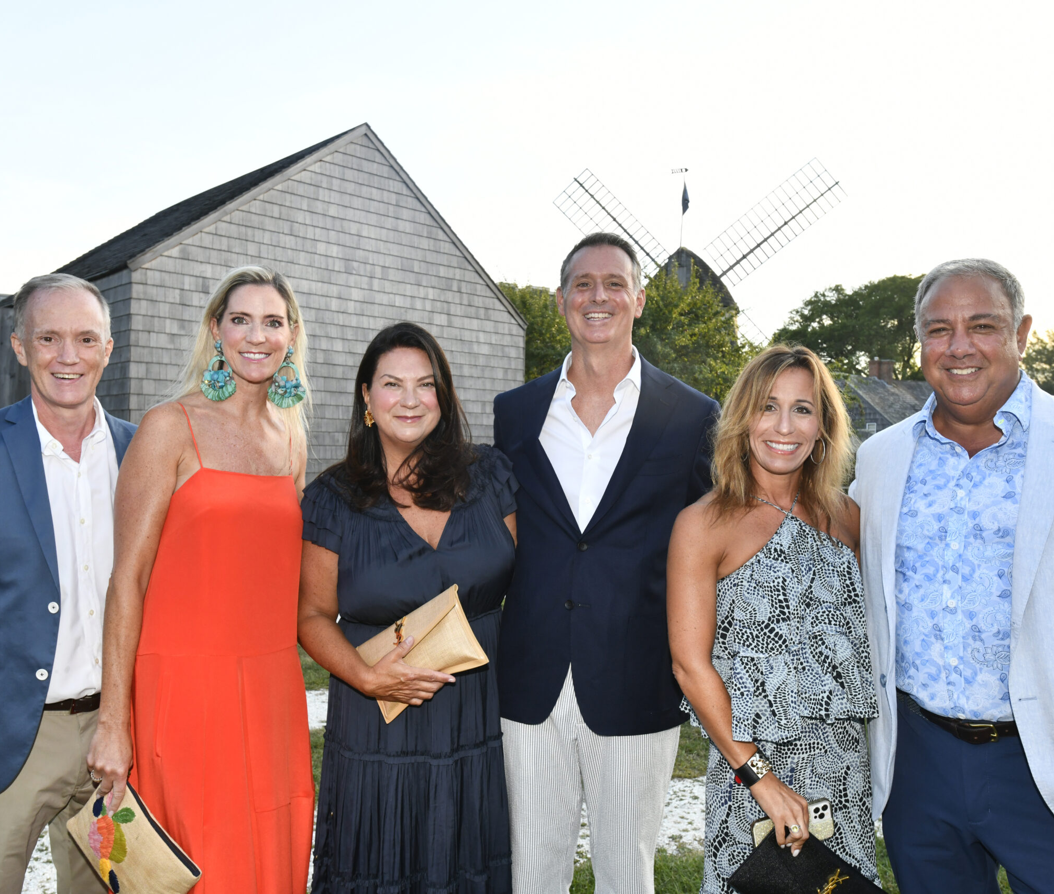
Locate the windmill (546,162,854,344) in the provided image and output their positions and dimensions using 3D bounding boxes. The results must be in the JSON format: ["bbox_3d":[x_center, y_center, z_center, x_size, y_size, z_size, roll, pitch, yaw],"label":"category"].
[{"bbox_3d":[5.850,-4.750,34.500,12.000,13.100,7.000,1,-1,16],"label":"windmill"}]

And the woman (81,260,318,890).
[{"bbox_3d":[-0.655,0.520,1.900,0.490,1.770,0.340,1,-1,-27],"label":"woman"}]

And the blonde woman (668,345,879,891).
[{"bbox_3d":[0.495,0.610,1.880,0.470,1.640,0.330,1,-1,5],"label":"blonde woman"}]

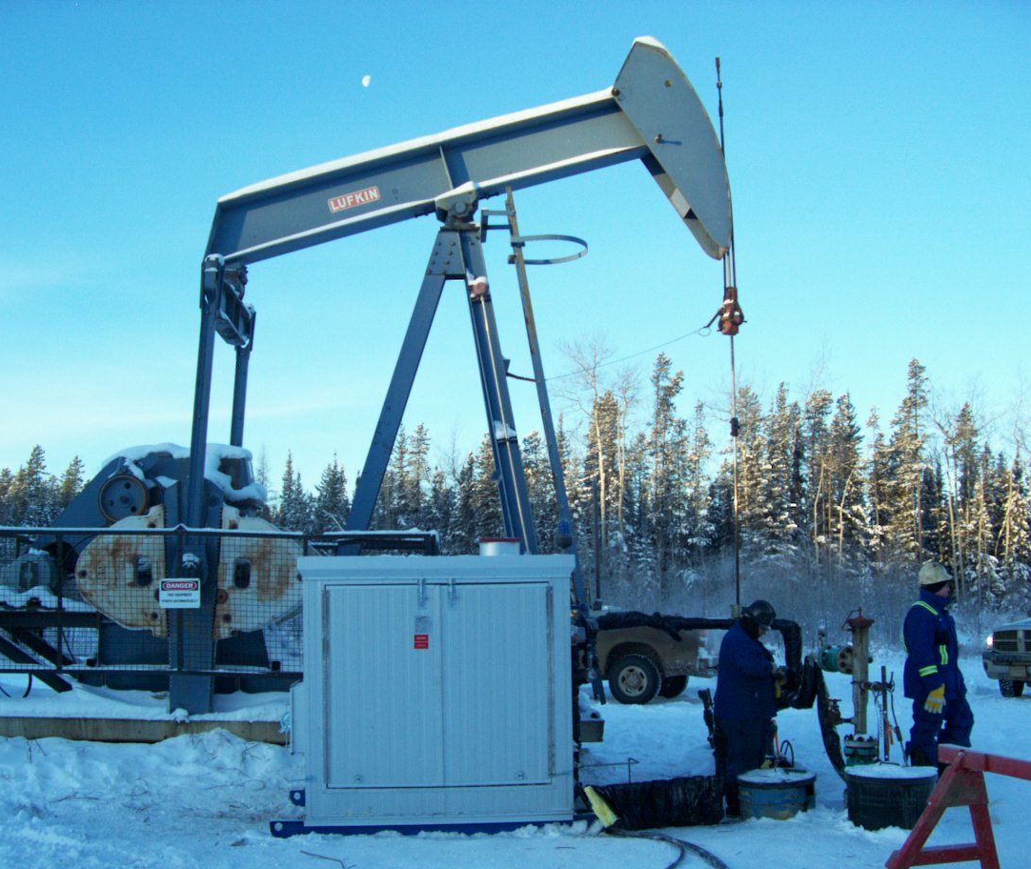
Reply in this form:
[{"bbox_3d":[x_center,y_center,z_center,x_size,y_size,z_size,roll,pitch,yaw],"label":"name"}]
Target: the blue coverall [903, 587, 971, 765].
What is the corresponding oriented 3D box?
[{"bbox_3d":[3.423,1.993,9.240,0.500,1.490,0.580,-4,-7,30],"label":"blue coverall"}]

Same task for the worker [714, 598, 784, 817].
[{"bbox_3d":[1.885,2.199,9.169,0.560,1.700,0.580,-1,-6,7],"label":"worker"}]

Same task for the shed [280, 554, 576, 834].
[{"bbox_3d":[-0.603,1.894,8.801,2.050,1.930,1.500,0,-6,-2],"label":"shed"}]

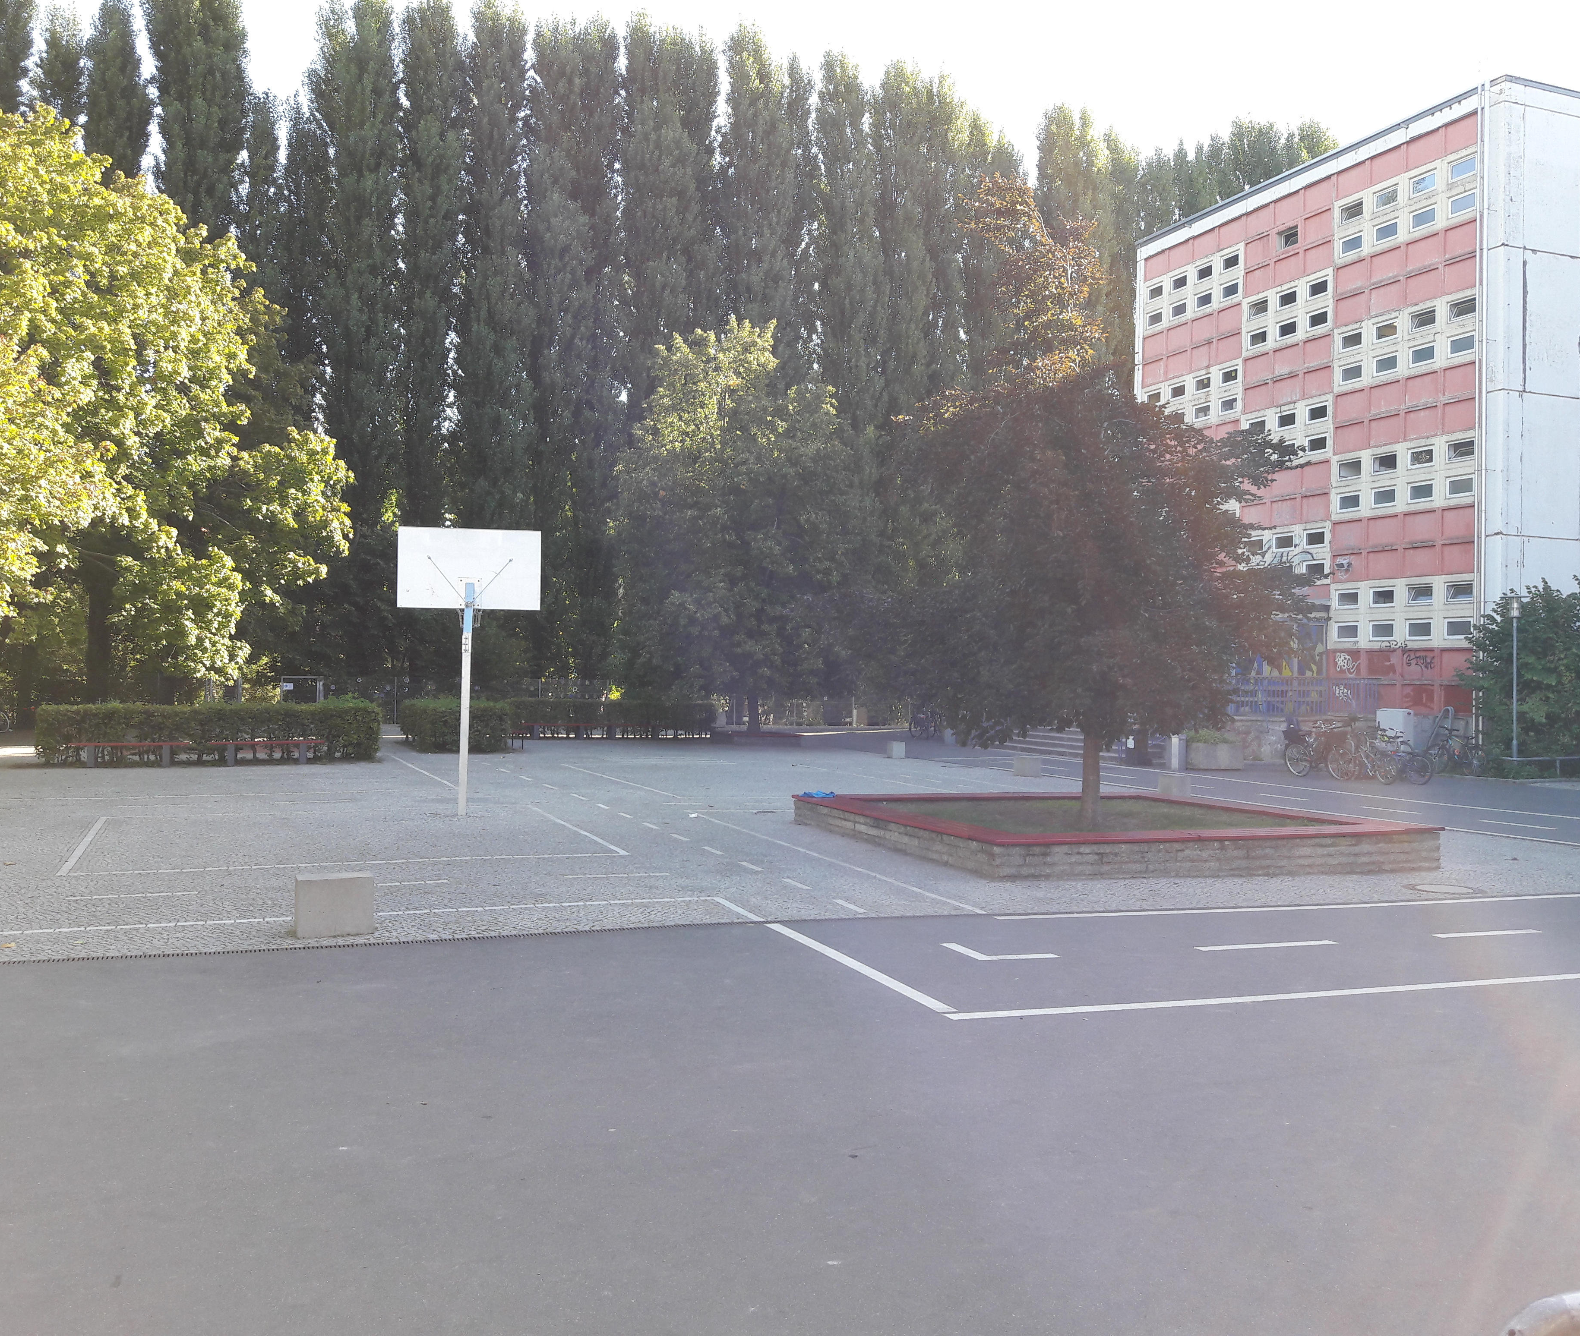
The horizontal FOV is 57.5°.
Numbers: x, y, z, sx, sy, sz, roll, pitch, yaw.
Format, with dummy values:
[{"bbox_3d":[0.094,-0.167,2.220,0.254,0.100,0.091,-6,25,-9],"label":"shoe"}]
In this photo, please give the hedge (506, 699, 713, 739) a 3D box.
[{"bbox_3d":[-5.196,1.488,41.552,6.000,1.100,1.100,1,0,-22],"label":"hedge"}]

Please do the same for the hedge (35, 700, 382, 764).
[{"bbox_3d":[-11.519,1.292,28.895,6.300,1.170,1.250,1,0,-25],"label":"hedge"}]

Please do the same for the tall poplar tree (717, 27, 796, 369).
[{"bbox_3d":[-1.273,-12.237,60.082,3.470,28.890,3.600,1,0,-23],"label":"tall poplar tree"}]

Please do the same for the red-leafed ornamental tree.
[{"bbox_3d":[3.452,-1.889,16.281,4.450,7.310,4.450,1,0,0],"label":"red-leafed ornamental tree"}]

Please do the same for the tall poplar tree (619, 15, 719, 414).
[{"bbox_3d":[-4.741,-12.183,58.582,4.210,28.680,4.000,1,0,-23],"label":"tall poplar tree"}]

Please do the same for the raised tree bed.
[{"bbox_3d":[3.332,1.780,16.295,4.950,0.380,5.100,1,0,-19],"label":"raised tree bed"}]

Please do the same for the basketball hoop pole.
[{"bbox_3d":[-4.131,0.380,18.399,0.120,3.030,0.140,2,-3,-12],"label":"basketball hoop pole"}]

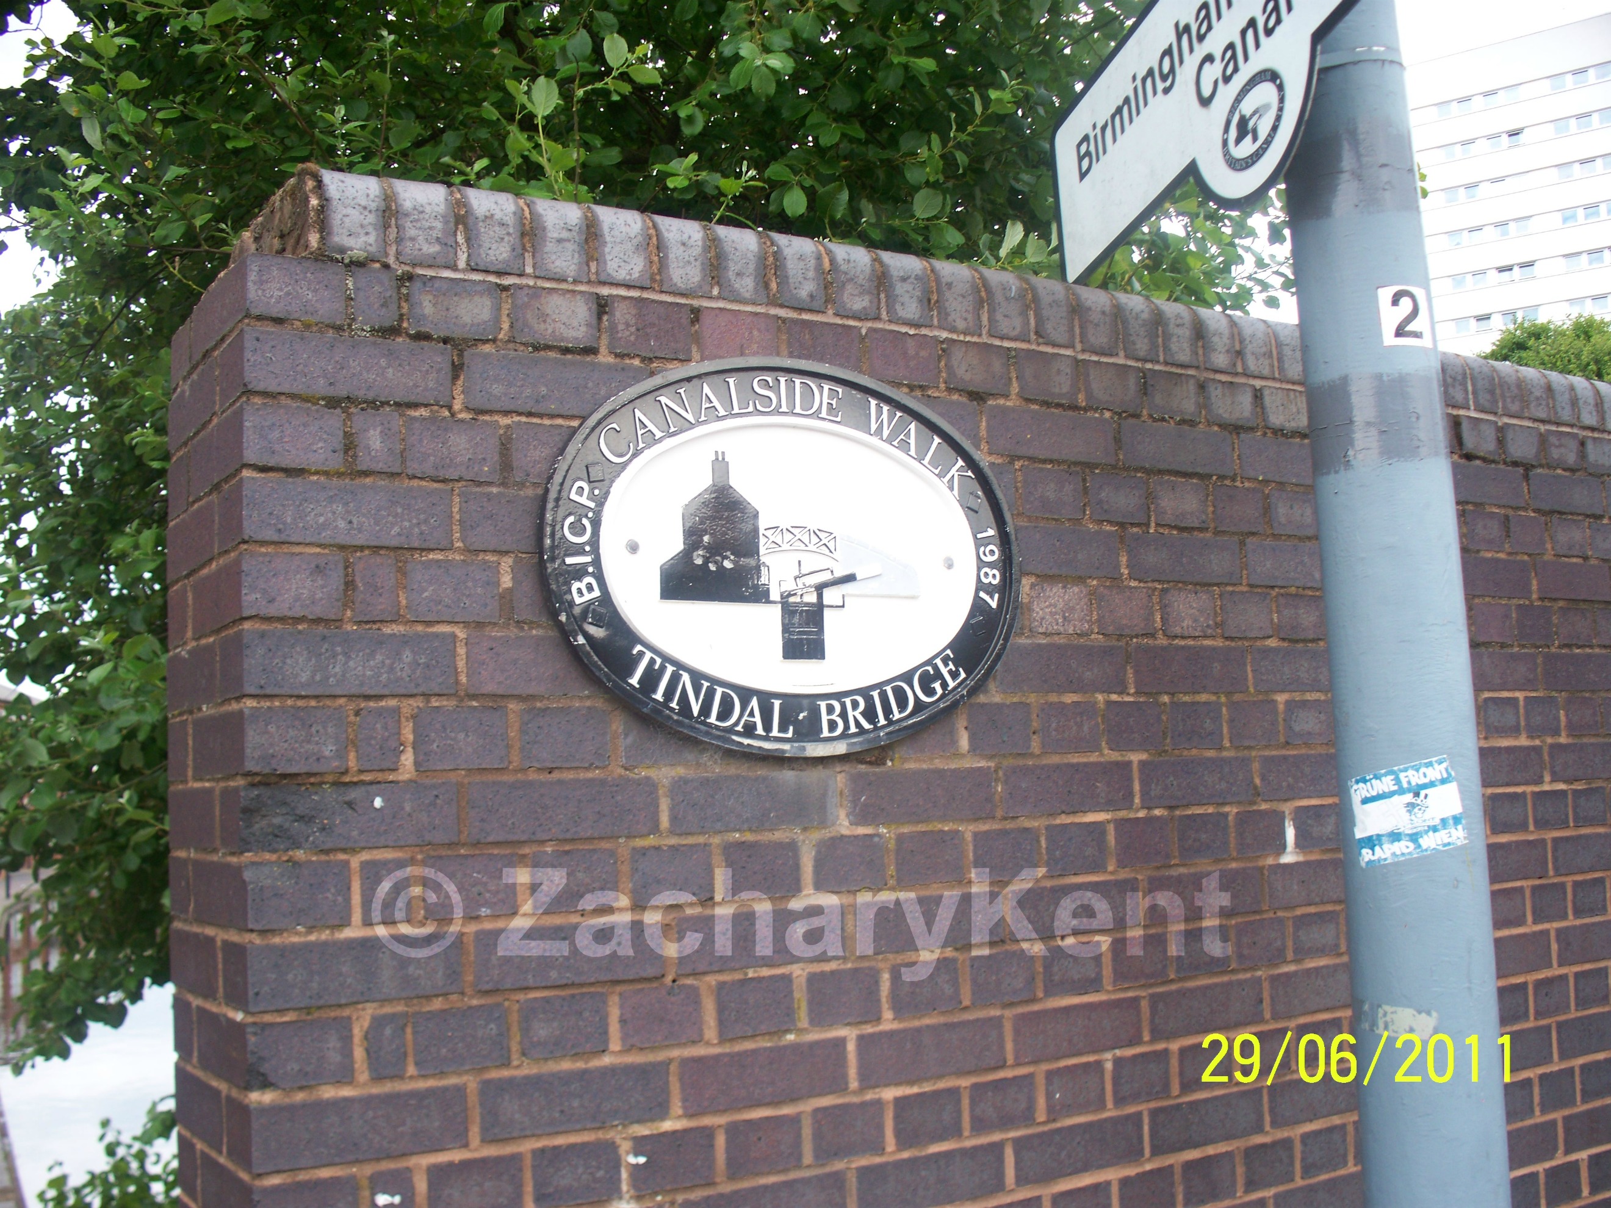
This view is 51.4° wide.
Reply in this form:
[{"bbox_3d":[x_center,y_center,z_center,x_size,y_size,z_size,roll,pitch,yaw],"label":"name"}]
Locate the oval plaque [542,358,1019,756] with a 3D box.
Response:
[{"bbox_3d":[-0.007,-0.055,1.912,0.640,0.458,0.023,2,-7,-32],"label":"oval plaque"}]

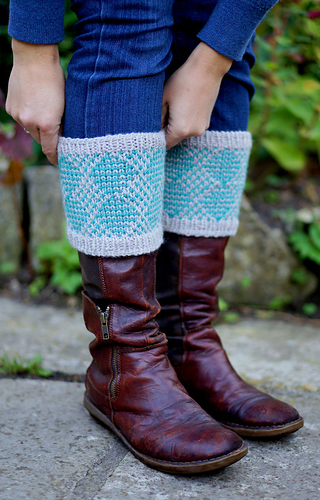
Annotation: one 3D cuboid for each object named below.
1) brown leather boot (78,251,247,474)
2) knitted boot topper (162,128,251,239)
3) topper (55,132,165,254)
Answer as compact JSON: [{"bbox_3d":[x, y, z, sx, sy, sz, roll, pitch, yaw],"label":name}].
[{"bbox_3d":[-0.006,0.107,1.233,0.112,0.250,0.272,-10,17,-35],"label":"brown leather boot"},{"bbox_3d":[0.057,-0.091,1.370,0.123,0.134,0.123,3,14,-1],"label":"knitted boot topper"},{"bbox_3d":[-0.054,-0.070,1.230,0.124,0.136,0.124,0,14,0],"label":"topper"}]

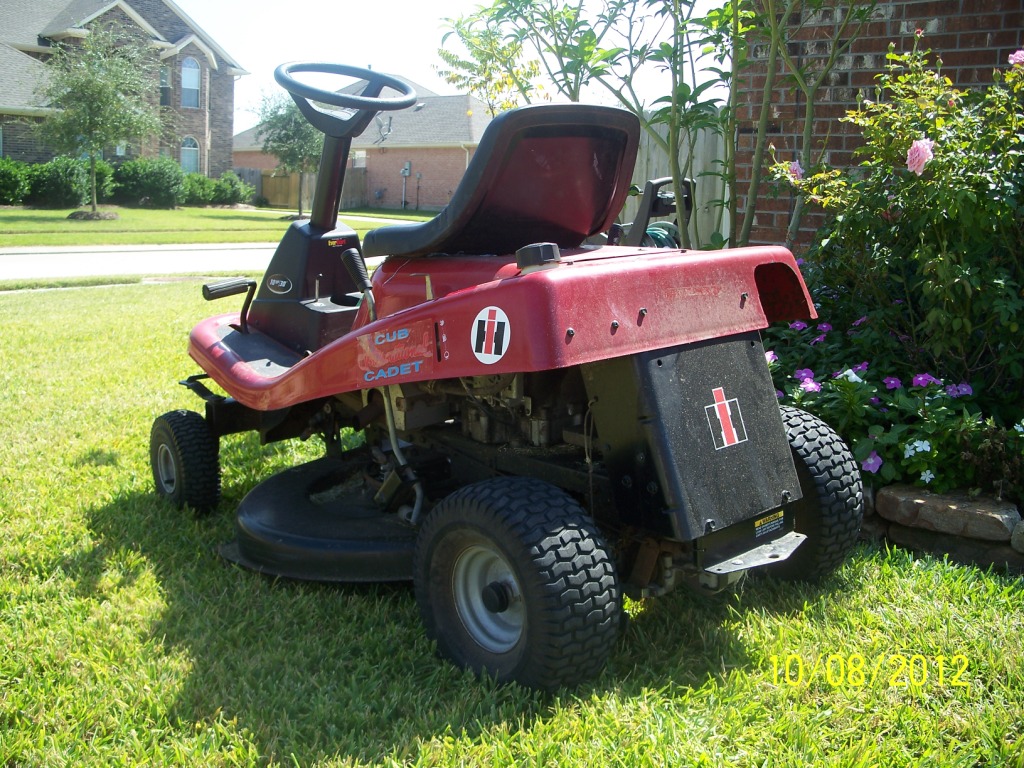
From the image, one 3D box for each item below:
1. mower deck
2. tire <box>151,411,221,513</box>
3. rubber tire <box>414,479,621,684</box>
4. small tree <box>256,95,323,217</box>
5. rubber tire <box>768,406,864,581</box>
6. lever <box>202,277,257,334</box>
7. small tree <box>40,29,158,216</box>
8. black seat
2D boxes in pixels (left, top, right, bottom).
[{"bbox_3d":[-0.274,0.262,2.602,0.860,0.150,0.780,-11,16,-43],"label":"mower deck"},{"bbox_3d":[-0.812,0.203,2.718,0.100,0.279,0.279,-9,14,-36],"label":"tire"},{"bbox_3d":[0.004,0.341,1.803,0.165,0.374,0.374,-11,16,-43],"label":"rubber tire"},{"bbox_3d":[-6.466,-6.933,33.156,2.423,3.678,2.423,1,11,0],"label":"small tree"},{"bbox_3d":[0.554,0.236,2.317,0.165,0.374,0.374,-11,16,-43],"label":"rubber tire"},{"bbox_3d":[-0.727,-0.196,2.746,0.155,0.150,0.080,-11,16,-43],"label":"lever"},{"bbox_3d":[-12.063,-7.556,31.504,3.684,5.296,3.684,1,11,0],"label":"small tree"},{"bbox_3d":[-0.025,-0.403,2.244,0.410,0.315,0.500,-11,16,-43],"label":"black seat"}]

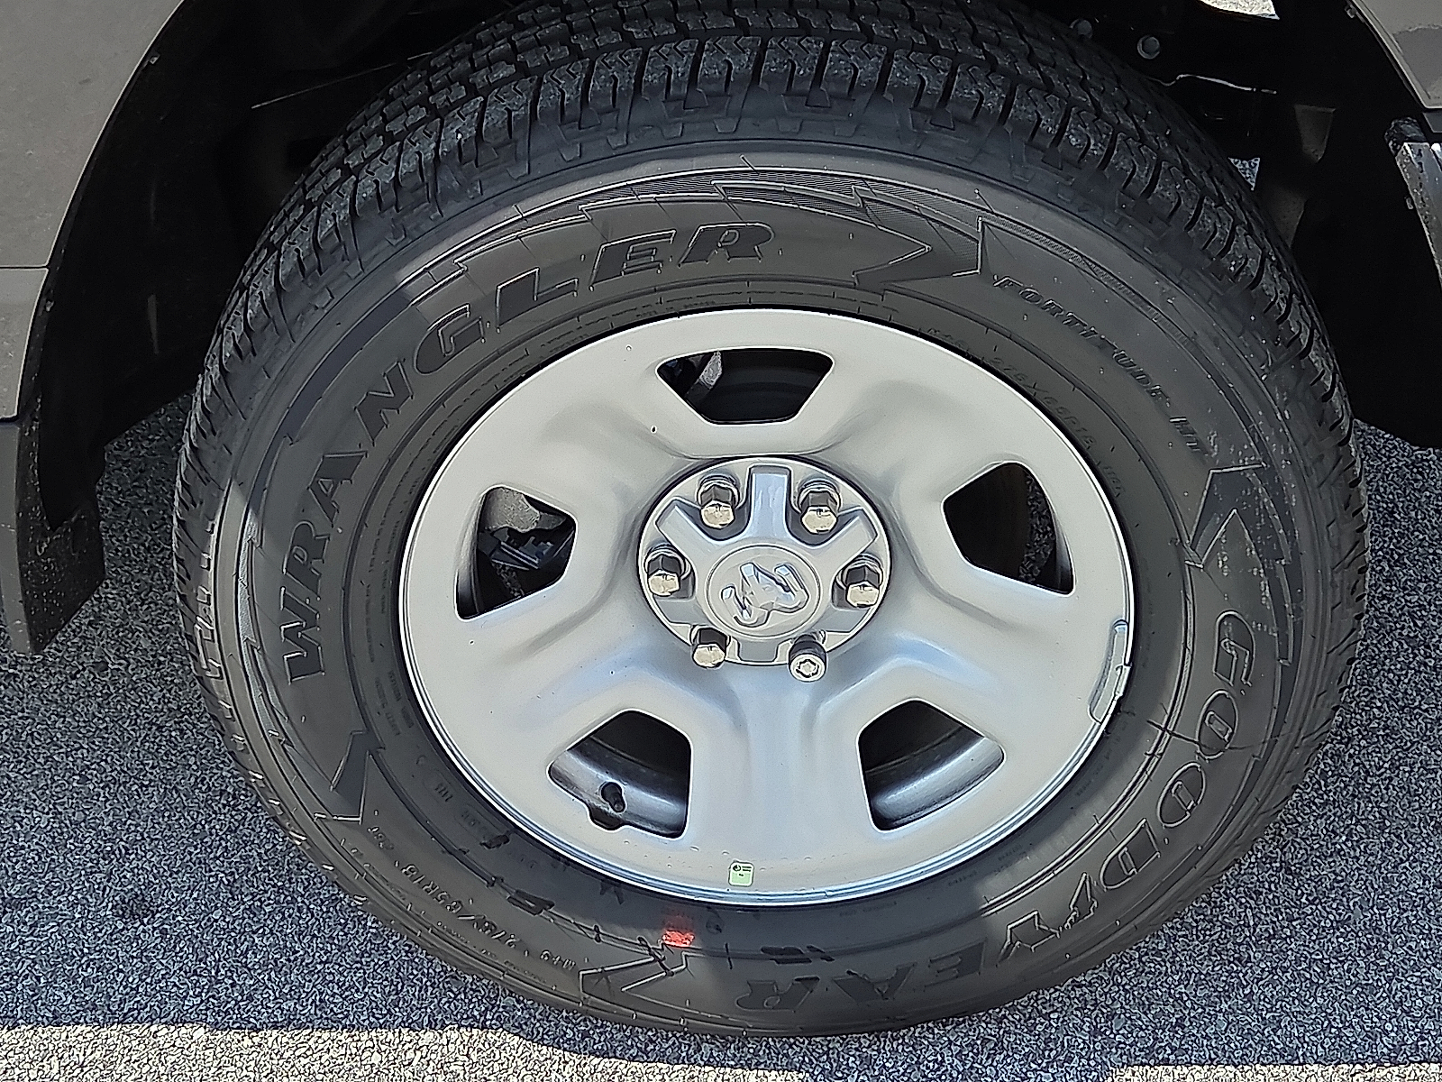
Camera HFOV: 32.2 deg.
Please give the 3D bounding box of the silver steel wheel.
[{"bbox_3d":[0.030,0.002,1.792,0.500,0.500,0.210,0,34,0],"label":"silver steel wheel"}]

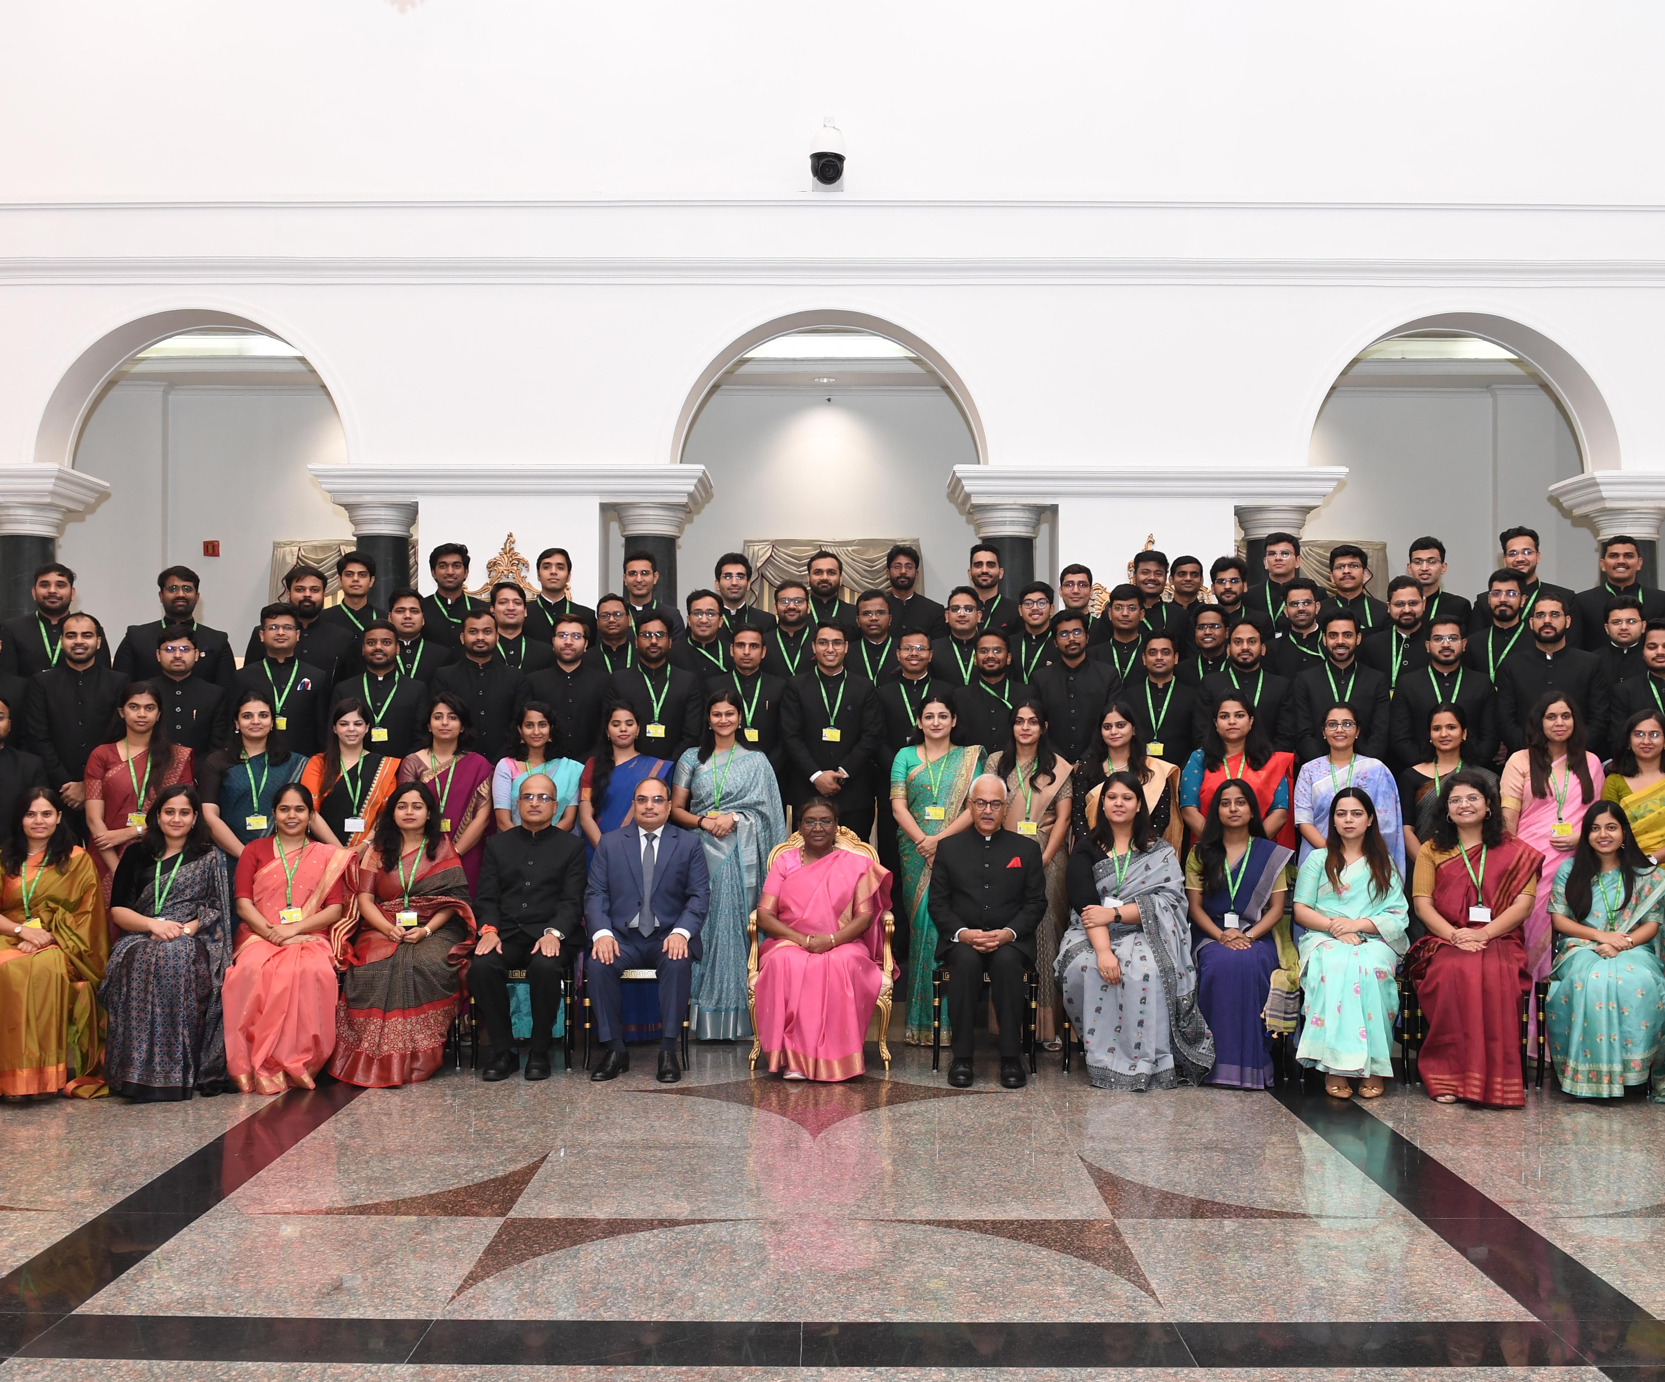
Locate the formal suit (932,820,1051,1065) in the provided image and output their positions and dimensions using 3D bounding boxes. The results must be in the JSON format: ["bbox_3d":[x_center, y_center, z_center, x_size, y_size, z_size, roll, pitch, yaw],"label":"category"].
[{"bbox_3d":[0.673,1.073,6.945,0.510,0.960,0.660,0,-1,5],"label":"formal suit"}]

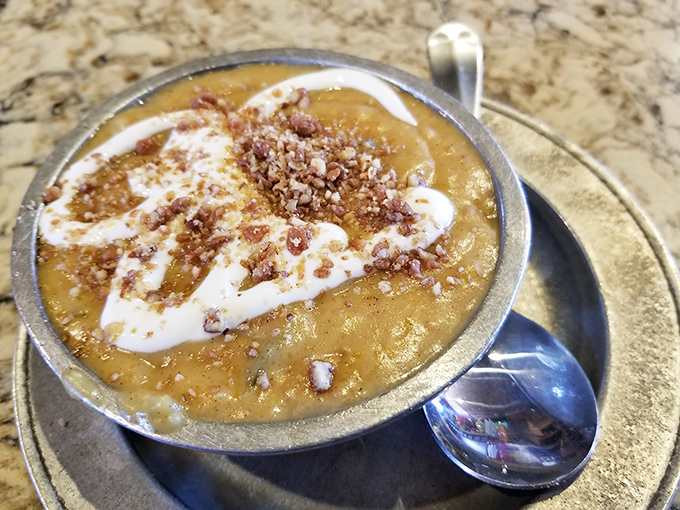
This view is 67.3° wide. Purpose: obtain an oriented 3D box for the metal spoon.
[{"bbox_3d":[0.045,-0.020,0.169,0.044,0.023,0.179,1,58,1],"label":"metal spoon"}]

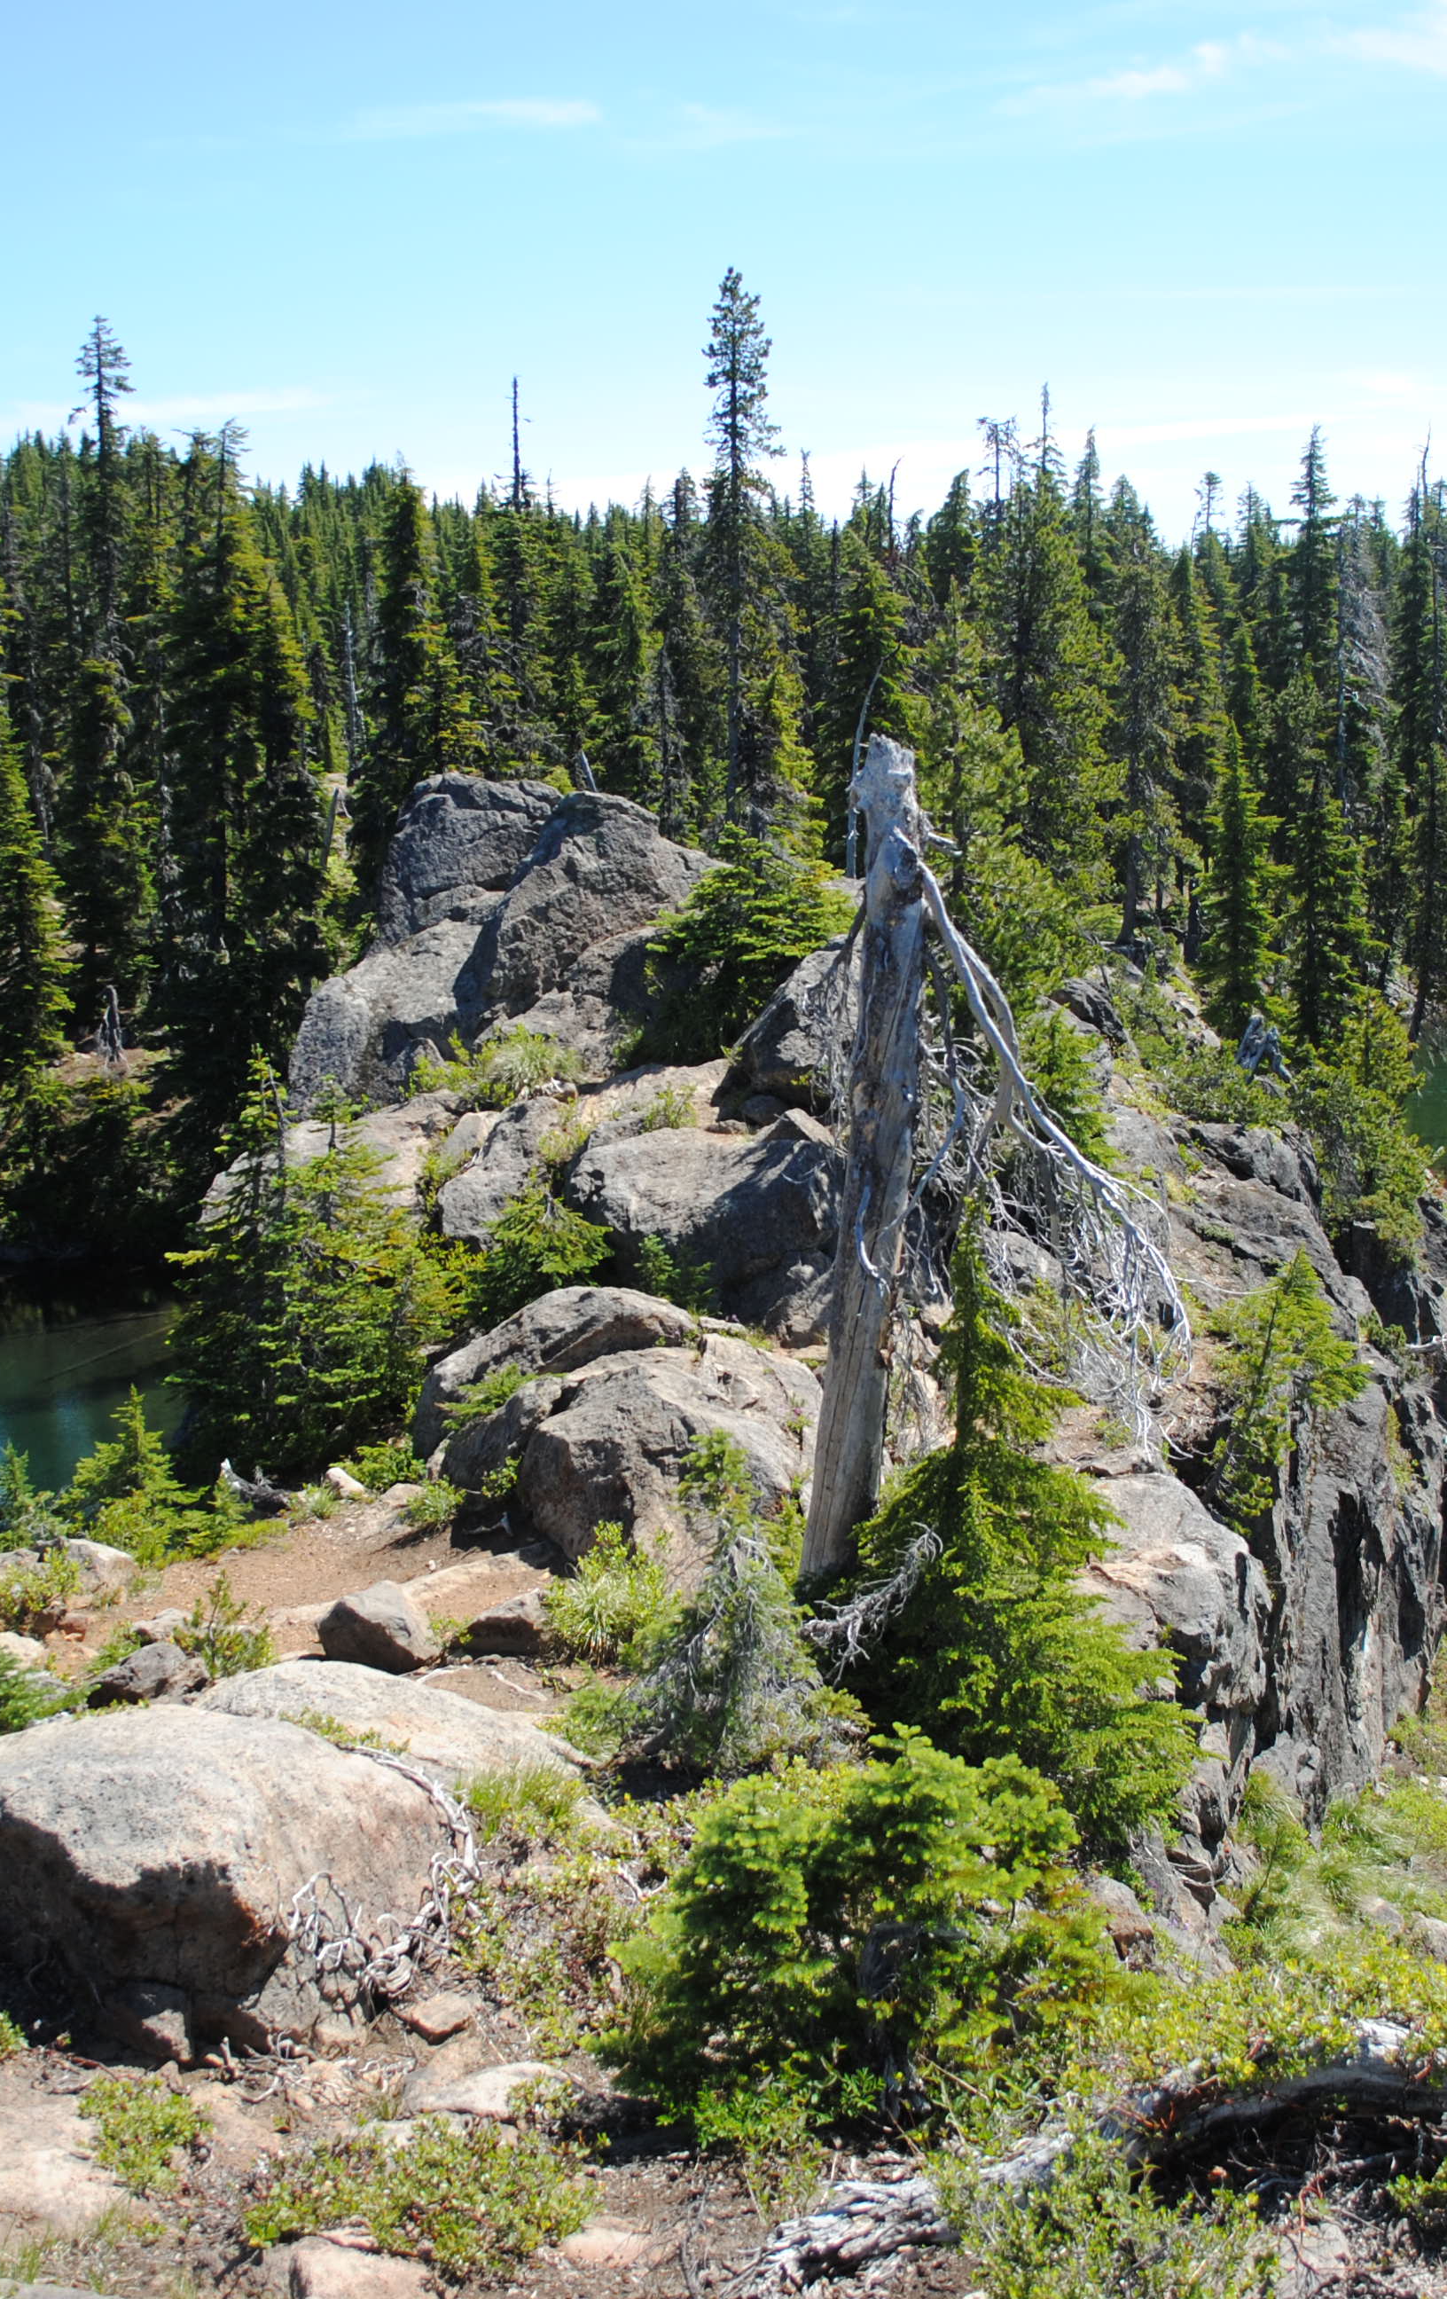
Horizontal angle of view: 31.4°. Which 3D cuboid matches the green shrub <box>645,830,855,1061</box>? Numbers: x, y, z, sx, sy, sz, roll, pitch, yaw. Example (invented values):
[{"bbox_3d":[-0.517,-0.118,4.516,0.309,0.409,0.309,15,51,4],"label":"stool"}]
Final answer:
[{"bbox_3d":[0.173,-1.383,17.500,1.415,1.550,1.274,0,9,1],"label":"green shrub"}]

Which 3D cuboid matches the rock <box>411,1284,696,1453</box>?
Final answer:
[{"bbox_3d":[-0.930,1.191,14.151,1.500,0.920,1.150,-1,8,-4],"label":"rock"}]

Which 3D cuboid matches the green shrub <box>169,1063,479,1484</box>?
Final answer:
[{"bbox_3d":[-2.325,0.690,14.900,1.750,2.350,1.600,0,8,0],"label":"green shrub"}]

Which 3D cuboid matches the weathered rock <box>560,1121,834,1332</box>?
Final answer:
[{"bbox_3d":[-0.117,0.499,15.000,1.650,1.100,1.300,0,7,0],"label":"weathered rock"}]

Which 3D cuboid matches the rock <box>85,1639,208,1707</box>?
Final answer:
[{"bbox_3d":[-2.108,1.916,9.400,0.460,0.290,0.380,0,7,0],"label":"rock"}]

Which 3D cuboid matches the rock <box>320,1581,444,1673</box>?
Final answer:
[{"bbox_3d":[-1.430,1.962,10.652,0.470,0.340,0.400,-2,8,-8],"label":"rock"}]

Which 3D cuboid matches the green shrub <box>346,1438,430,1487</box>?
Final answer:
[{"bbox_3d":[-1.835,1.696,14.000,0.440,0.250,0.400,0,8,0],"label":"green shrub"}]

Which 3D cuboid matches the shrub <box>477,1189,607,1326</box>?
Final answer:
[{"bbox_3d":[-0.997,0.591,14.200,0.760,0.760,0.700,0,7,0],"label":"shrub"}]

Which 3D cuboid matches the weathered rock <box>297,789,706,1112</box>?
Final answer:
[{"bbox_3d":[-1.943,-1.755,22.500,3.600,2.650,2.800,0,8,0],"label":"weathered rock"}]

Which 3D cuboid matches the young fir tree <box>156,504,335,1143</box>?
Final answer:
[{"bbox_3d":[-6.129,-4.376,33.000,2.200,8.100,2.200,0,8,0],"label":"young fir tree"}]

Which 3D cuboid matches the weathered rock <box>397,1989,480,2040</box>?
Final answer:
[{"bbox_3d":[-0.807,2.436,7.296,0.210,0.110,0.160,-1,8,-7],"label":"weathered rock"}]

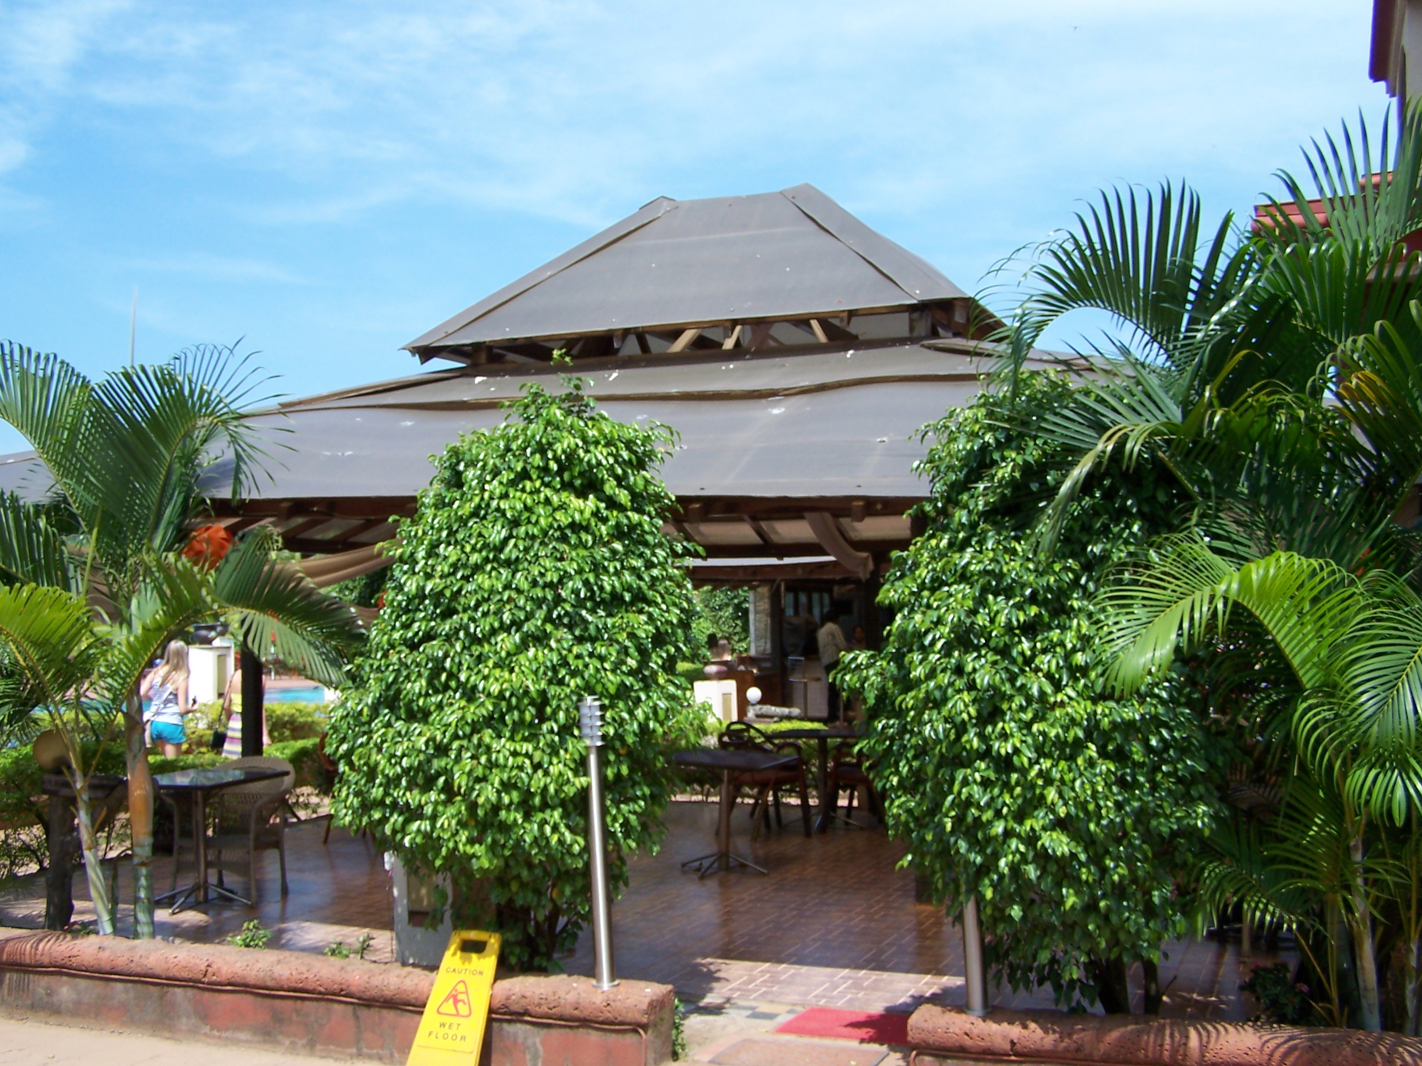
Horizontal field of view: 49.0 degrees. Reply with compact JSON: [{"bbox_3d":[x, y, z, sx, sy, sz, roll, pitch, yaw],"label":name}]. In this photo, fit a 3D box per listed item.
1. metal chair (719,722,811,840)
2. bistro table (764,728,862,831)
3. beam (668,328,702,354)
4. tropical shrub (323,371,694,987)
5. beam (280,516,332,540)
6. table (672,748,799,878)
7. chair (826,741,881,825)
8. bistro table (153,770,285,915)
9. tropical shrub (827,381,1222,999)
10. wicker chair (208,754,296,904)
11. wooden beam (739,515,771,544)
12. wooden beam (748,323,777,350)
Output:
[{"bbox_3d":[0.376,1.824,11.560,0.550,0.840,0.550,1,-3,-31],"label":"metal chair"},{"bbox_3d":[0.894,1.891,11.937,0.750,0.730,0.750,-1,-2,24],"label":"bistro table"},{"bbox_3d":[-0.169,-1.247,10.100,0.400,0.080,0.080,-36,-6,5],"label":"beam"},{"bbox_3d":[-0.828,0.714,6.678,1.550,2.600,1.450,0,-2,0],"label":"tropical shrub"},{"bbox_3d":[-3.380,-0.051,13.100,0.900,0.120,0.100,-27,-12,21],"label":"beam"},{"bbox_3d":[0.112,1.823,10.173,0.750,0.740,0.750,-1,-2,24],"label":"table"},{"bbox_3d":[1.166,1.861,12.088,0.540,0.800,0.540,0,-2,-6],"label":"chair"},{"bbox_3d":[-2.974,1.793,9.126,0.760,0.740,0.760,-1,-2,24],"label":"bistro table"},{"bbox_3d":[1.212,0.702,5.878,1.470,2.550,1.400,0,-2,0],"label":"tropical shrub"},{"bbox_3d":[-2.805,1.755,9.211,0.550,0.820,0.560,-1,-2,21],"label":"wicker chair"},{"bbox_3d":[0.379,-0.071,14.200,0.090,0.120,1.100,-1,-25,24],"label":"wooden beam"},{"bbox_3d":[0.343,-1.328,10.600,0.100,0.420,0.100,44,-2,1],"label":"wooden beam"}]

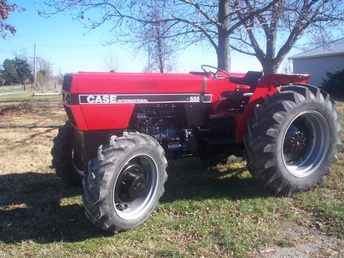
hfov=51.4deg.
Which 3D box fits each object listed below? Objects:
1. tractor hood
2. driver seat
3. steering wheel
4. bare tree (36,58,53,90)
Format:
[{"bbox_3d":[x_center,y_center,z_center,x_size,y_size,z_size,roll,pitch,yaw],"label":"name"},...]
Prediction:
[{"bbox_3d":[-0.408,-0.534,4.238,1.610,0.260,0.550,-3,8,-27],"label":"tractor hood"},{"bbox_3d":[1.050,-0.672,4.979,0.460,0.280,0.440,-3,8,-27],"label":"driver seat"},{"bbox_3d":[0.575,-0.750,4.721,0.410,0.070,0.410,20,-3,1],"label":"steering wheel"},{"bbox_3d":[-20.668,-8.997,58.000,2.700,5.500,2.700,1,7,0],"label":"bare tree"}]

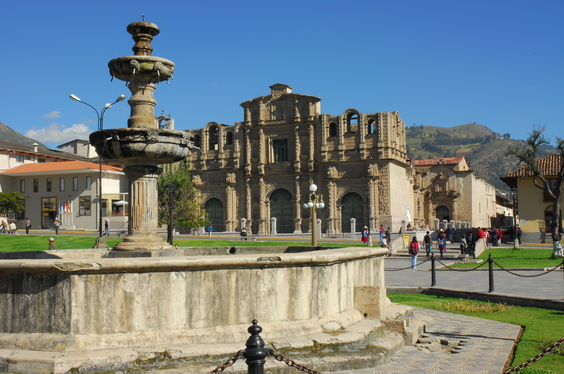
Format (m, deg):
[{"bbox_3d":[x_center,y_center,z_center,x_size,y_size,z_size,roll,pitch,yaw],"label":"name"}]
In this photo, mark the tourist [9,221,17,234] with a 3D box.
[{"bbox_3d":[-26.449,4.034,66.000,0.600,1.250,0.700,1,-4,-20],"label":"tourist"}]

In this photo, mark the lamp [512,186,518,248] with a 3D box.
[{"bbox_3d":[16.145,2.126,46.500,0.480,4.322,0.480,-1,-4,0],"label":"lamp"}]

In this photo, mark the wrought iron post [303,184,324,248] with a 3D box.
[{"bbox_3d":[1.750,2.025,37.000,1.200,4.300,1.200,-1,-4,0],"label":"wrought iron post"}]

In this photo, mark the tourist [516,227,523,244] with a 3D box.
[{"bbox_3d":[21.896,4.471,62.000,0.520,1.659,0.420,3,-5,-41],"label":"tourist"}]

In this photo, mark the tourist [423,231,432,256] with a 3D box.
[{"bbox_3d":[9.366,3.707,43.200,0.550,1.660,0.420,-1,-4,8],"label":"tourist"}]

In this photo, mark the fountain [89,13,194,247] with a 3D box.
[{"bbox_3d":[-2.246,-0.804,10.600,1.600,3.704,1.600,-1,-4,0],"label":"fountain"}]

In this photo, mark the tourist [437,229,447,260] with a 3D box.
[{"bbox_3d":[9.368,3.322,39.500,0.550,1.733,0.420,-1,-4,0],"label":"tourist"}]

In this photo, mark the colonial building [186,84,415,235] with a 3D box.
[{"bbox_3d":[5.766,-2.820,100.471,29.000,19.500,30.000,-3,-5,24],"label":"colonial building"}]

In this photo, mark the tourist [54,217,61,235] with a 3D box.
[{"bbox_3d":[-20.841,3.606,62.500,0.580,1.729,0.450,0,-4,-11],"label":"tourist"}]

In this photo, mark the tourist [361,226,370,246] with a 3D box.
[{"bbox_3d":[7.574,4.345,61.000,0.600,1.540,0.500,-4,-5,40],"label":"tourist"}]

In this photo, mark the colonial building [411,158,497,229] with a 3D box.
[{"bbox_3d":[29.530,2.257,112.109,10.000,11.500,28.000,-3,-5,24],"label":"colonial building"}]

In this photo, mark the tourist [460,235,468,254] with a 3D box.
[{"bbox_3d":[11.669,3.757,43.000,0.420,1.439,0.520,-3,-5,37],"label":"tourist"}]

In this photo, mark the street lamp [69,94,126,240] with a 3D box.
[{"bbox_3d":[-9.959,-0.850,36.300,3.050,8.286,2.900,-1,-4,0],"label":"street lamp"}]

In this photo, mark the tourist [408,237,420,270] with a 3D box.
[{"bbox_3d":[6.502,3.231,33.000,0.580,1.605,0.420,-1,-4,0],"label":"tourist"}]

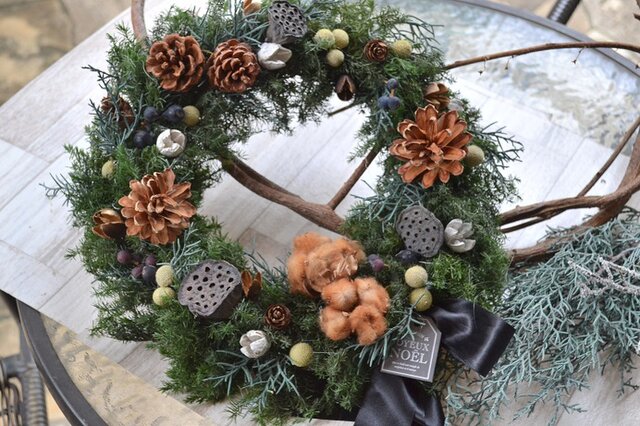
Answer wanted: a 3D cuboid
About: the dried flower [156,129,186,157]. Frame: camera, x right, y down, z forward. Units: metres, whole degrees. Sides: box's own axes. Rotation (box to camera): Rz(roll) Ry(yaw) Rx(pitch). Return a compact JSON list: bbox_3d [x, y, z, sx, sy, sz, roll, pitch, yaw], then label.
[{"bbox_3d":[-0.115,-0.055,0.746,0.022,0.022,0.022,1,52,-1],"label":"dried flower"}]

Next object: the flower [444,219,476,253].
[{"bbox_3d":[0.093,0.015,0.636,0.022,0.021,0.022,0,78,-31],"label":"flower"}]

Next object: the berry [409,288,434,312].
[{"bbox_3d":[0.070,0.060,0.662,0.016,0.016,0.016,1,52,-1],"label":"berry"}]

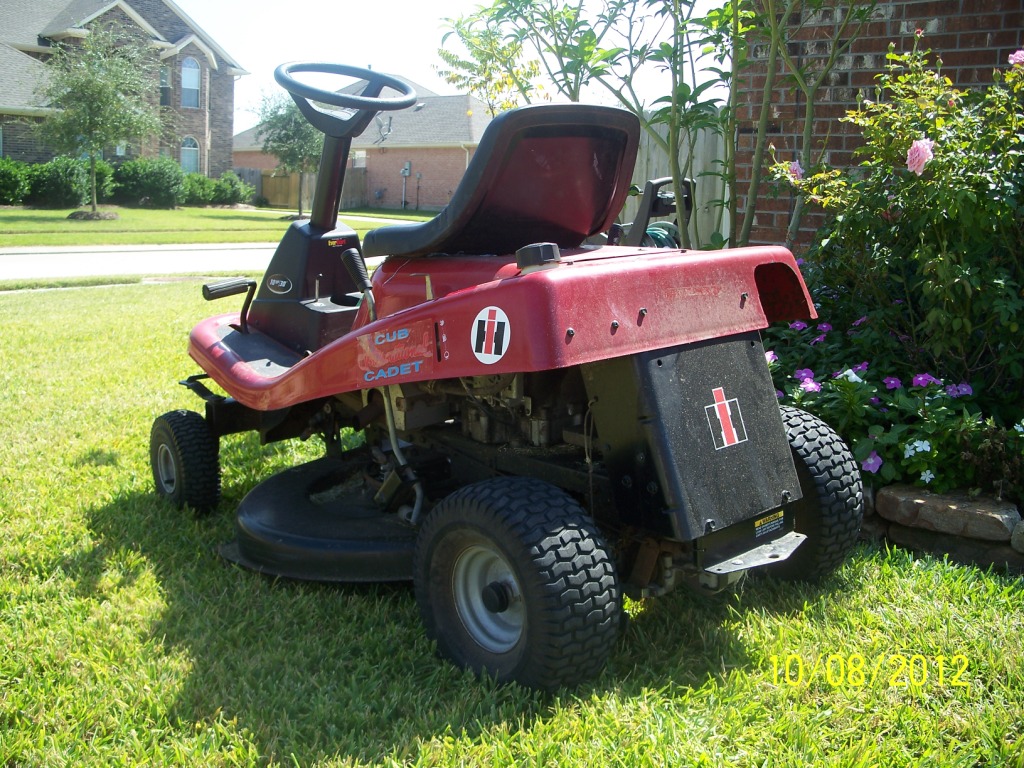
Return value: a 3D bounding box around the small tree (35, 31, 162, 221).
[{"bbox_3d":[-12.063,-7.556,31.504,3.684,5.296,3.684,1,11,0],"label":"small tree"}]

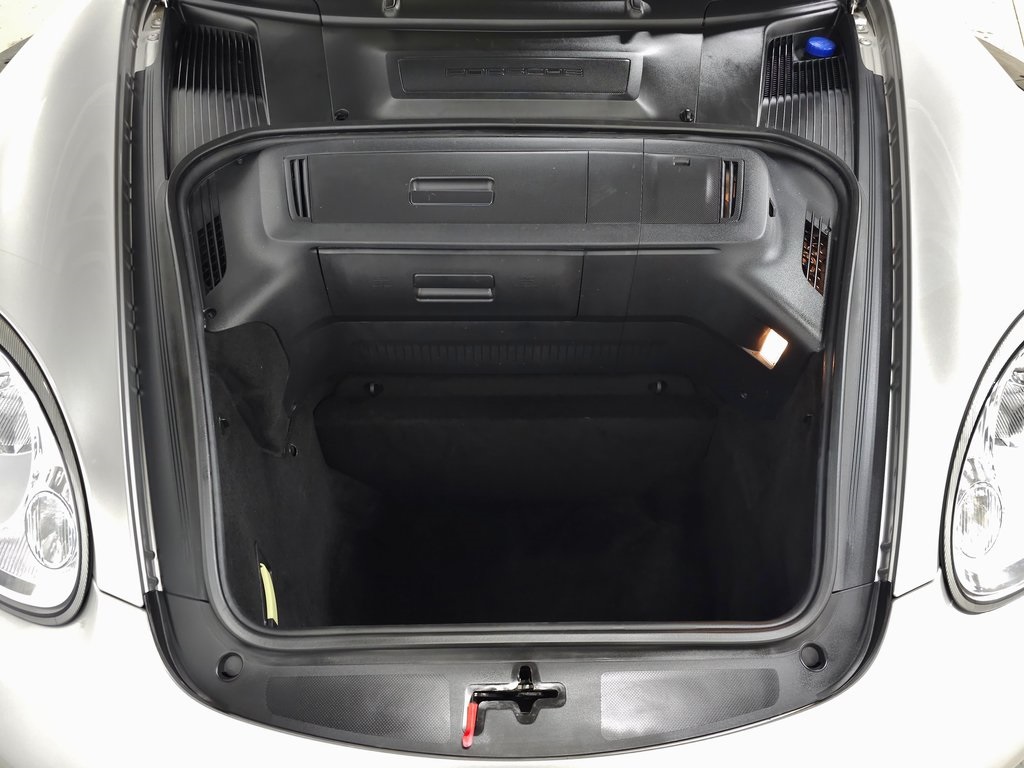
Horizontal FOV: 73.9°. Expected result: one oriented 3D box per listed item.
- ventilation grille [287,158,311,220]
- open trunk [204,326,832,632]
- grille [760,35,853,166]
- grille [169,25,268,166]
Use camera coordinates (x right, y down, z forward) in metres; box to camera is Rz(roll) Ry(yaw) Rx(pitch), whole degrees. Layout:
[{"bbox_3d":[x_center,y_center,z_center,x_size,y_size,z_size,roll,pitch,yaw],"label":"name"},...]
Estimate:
[{"bbox_3d":[-0.356,-0.326,1.136,0.038,0.020,0.104,-1,103,-3],"label":"ventilation grille"},{"bbox_3d":[0.006,0.181,1.152,0.790,0.450,0.550,-1,61,0],"label":"open trunk"},{"bbox_3d":[0.469,-0.450,1.081,0.140,0.035,0.200,0,100,3],"label":"grille"},{"bbox_3d":[-0.466,-0.457,1.081,0.150,0.035,0.215,0,100,-3],"label":"grille"}]

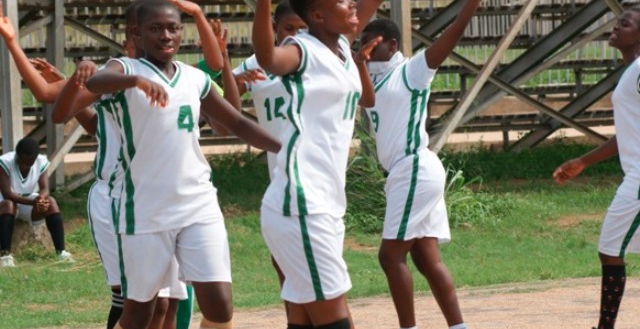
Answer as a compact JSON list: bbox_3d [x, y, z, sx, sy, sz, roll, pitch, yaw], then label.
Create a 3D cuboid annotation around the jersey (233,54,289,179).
[{"bbox_3d":[-0.149,-0.177,14.200,0.430,0.630,0.270,1,2,36],"label":"jersey"}]

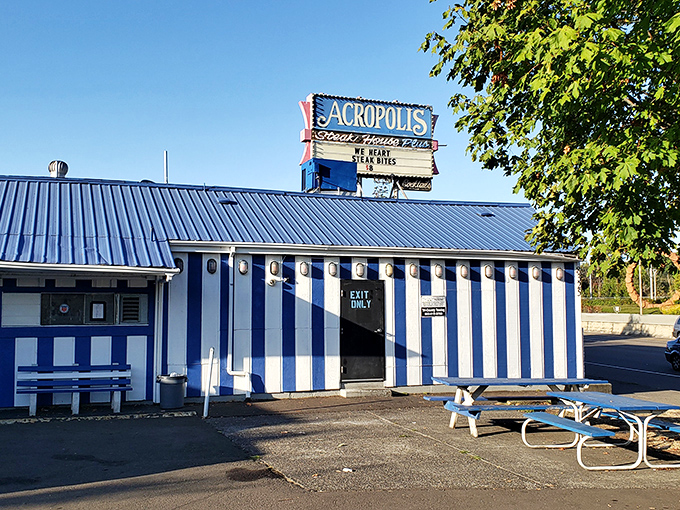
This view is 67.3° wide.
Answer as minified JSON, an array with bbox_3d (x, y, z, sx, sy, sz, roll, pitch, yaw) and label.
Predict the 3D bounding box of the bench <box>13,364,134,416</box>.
[{"bbox_3d":[-4.547,2.310,8.845,1.790,0.800,0.480,1,-5,-11],"label":"bench"}]

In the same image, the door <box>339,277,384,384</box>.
[{"bbox_3d":[0.487,1.561,10.665,0.950,2.070,0.090,1,-5,-15],"label":"door"}]

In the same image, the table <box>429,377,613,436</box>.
[{"bbox_3d":[2.692,2.248,7.654,2.450,0.750,1.480,1,-5,-8],"label":"table"}]

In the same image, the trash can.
[{"bbox_3d":[-3.048,2.479,9.330,0.520,0.570,0.520,1,-5,-15],"label":"trash can"}]

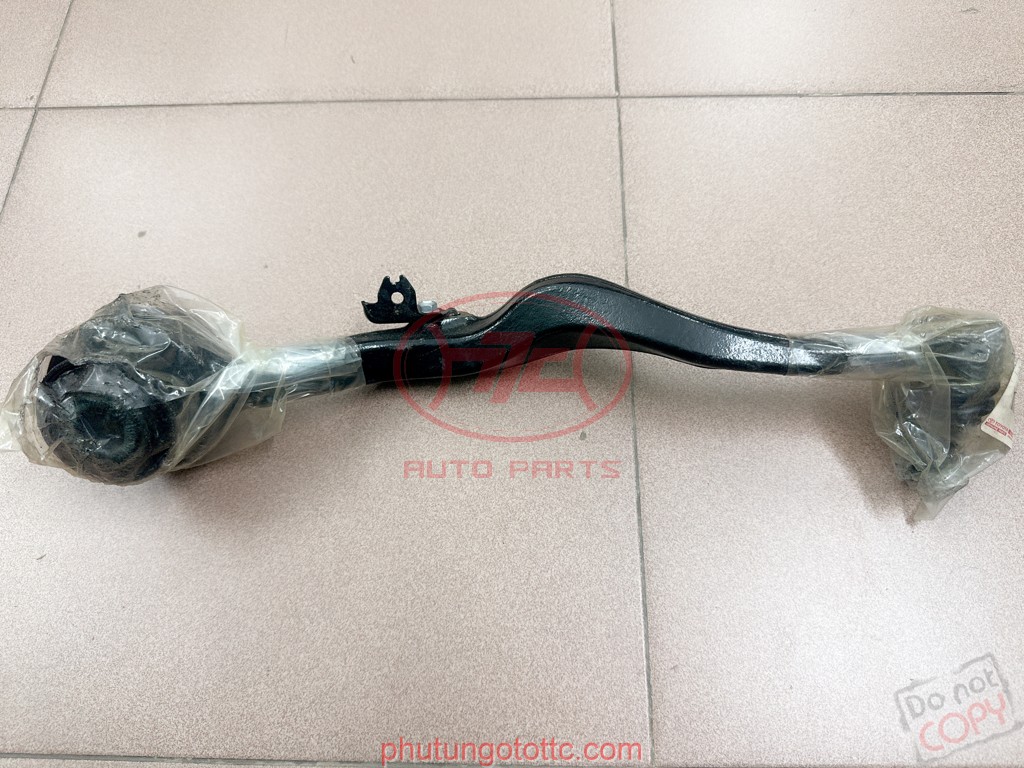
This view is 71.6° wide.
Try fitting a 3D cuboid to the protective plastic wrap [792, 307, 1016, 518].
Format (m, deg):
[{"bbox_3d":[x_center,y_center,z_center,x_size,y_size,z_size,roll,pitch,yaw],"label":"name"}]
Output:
[{"bbox_3d":[0.201,0.014,0.368,0.109,0.064,0.092,-1,68,2],"label":"protective plastic wrap"}]

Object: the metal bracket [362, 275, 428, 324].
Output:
[{"bbox_3d":[-0.063,-0.046,0.386,0.036,0.010,0.028,0,84,0],"label":"metal bracket"}]

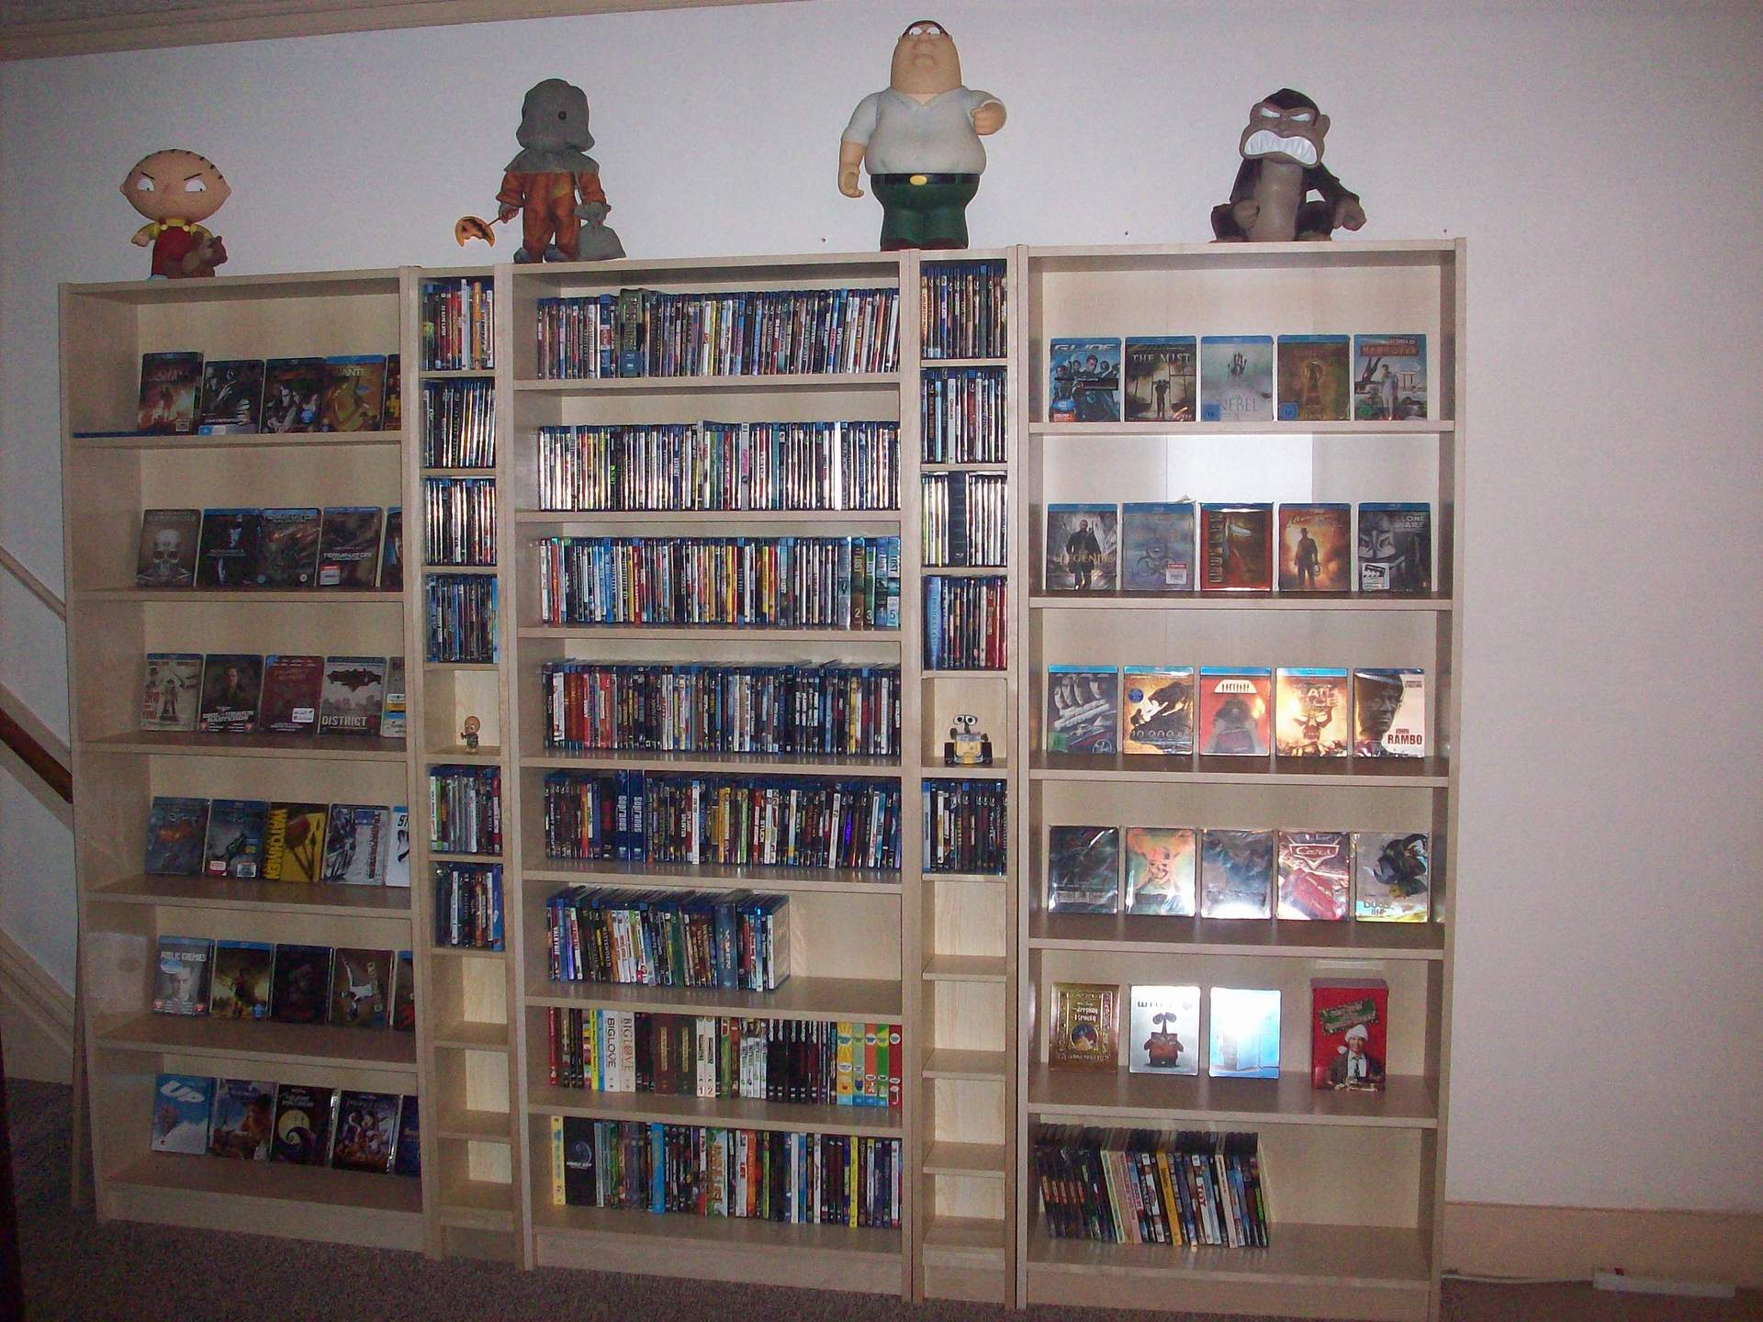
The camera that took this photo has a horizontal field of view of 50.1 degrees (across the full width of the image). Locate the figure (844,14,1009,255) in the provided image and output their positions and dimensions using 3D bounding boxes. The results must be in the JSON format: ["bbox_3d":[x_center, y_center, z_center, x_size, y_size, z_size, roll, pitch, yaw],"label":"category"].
[{"bbox_3d":[0.078,-0.997,3.602,0.325,0.451,0.220,1,5,9],"label":"figure"}]

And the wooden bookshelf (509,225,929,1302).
[{"bbox_3d":[-0.309,0.228,3.800,0.800,2.020,0.280,1,5,12],"label":"wooden bookshelf"}]

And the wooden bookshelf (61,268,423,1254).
[{"bbox_3d":[-1.290,0.214,4.032,0.800,2.020,0.280,1,5,12],"label":"wooden bookshelf"}]

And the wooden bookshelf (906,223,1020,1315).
[{"bbox_3d":[0.170,0.239,3.646,0.200,2.020,0.170,1,5,12],"label":"wooden bookshelf"}]

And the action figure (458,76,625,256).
[{"bbox_3d":[-0.684,-0.978,3.781,0.310,0.376,0.170,1,5,14],"label":"action figure"}]

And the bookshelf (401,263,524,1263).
[{"bbox_3d":[-0.810,0.225,3.856,0.200,2.020,0.170,1,5,12],"label":"bookshelf"}]

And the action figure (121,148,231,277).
[{"bbox_3d":[-1.482,-0.931,3.957,0.230,0.282,0.160,-1,5,-6],"label":"action figure"}]

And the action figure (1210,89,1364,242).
[{"bbox_3d":[0.750,-0.905,3.483,0.290,0.298,0.190,1,5,17],"label":"action figure"}]

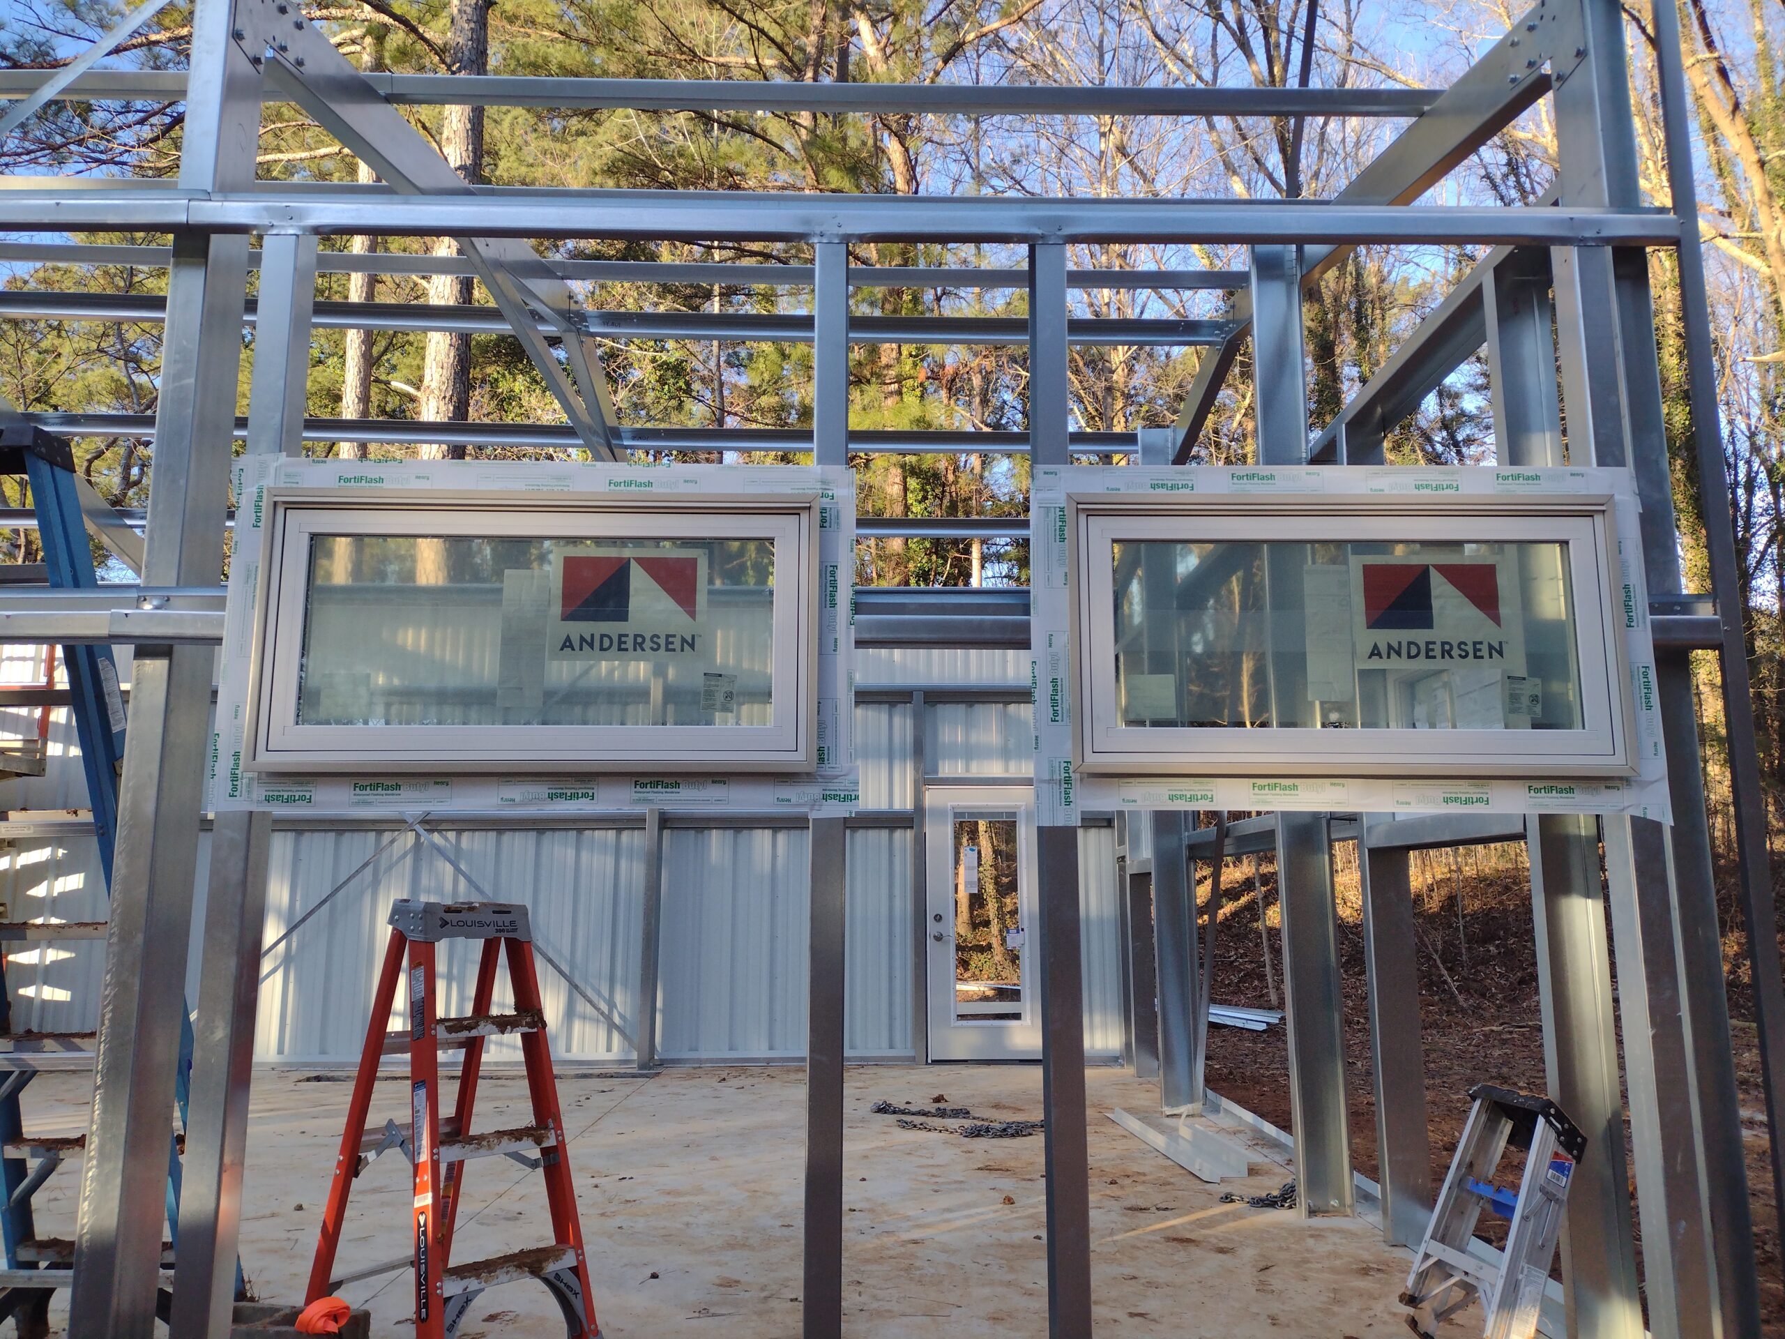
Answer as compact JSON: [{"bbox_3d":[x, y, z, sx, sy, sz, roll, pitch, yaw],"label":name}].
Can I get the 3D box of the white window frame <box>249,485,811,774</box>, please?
[{"bbox_3d":[-0.767,-0.080,3.042,1.215,0.617,0.090,0,-10,-1],"label":"white window frame"}]

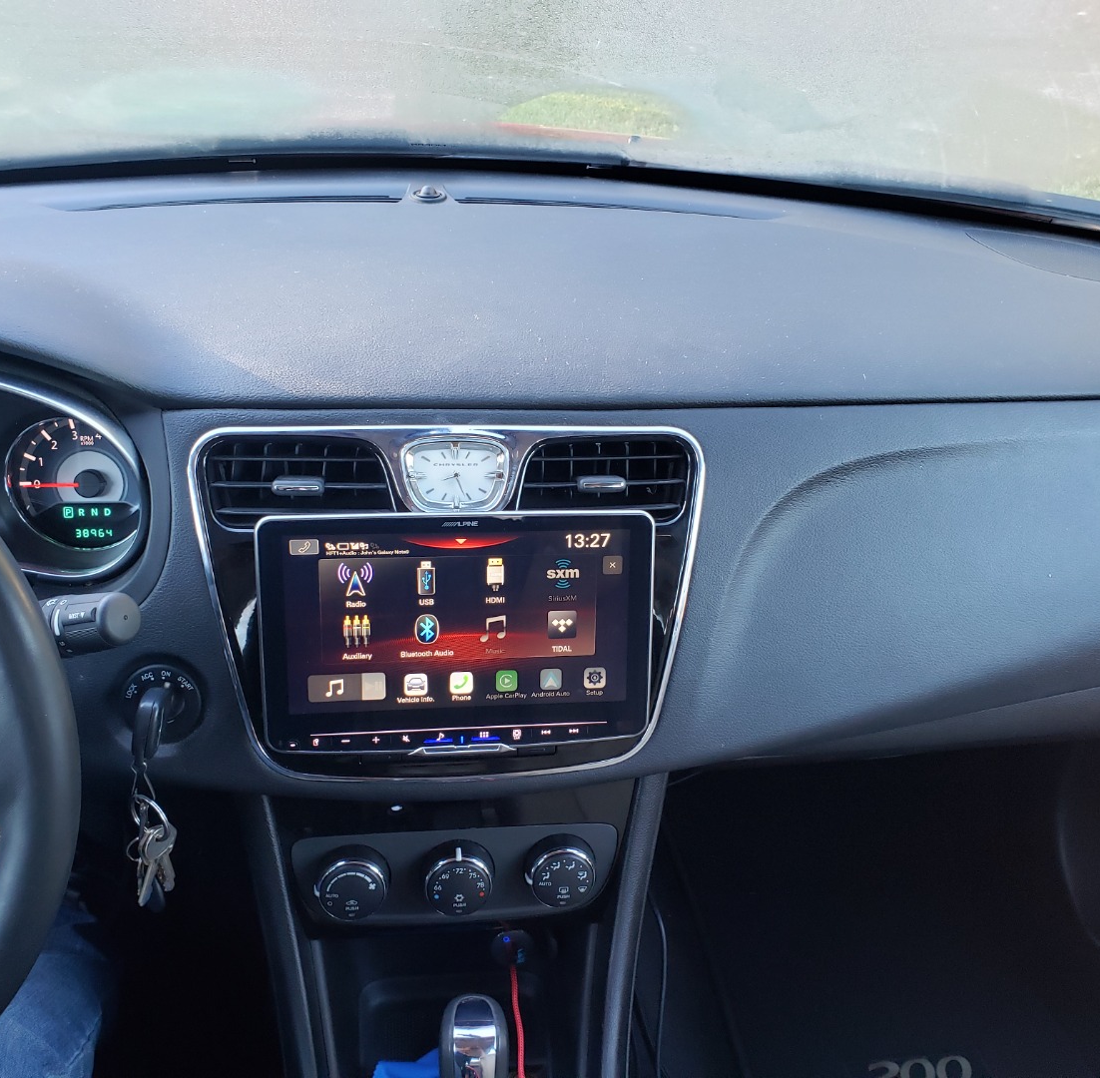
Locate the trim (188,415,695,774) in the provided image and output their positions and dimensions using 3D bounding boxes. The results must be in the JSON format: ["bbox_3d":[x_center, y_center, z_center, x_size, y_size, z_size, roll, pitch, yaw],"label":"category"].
[{"bbox_3d":[-0.058,0.046,0.671,0.305,0.241,0.035,-2,19,-6],"label":"trim"}]

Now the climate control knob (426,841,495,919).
[{"bbox_3d":[-0.062,0.234,0.742,0.046,0.046,0.022,-2,12,-6],"label":"climate control knob"}]

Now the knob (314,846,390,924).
[{"bbox_3d":[-0.136,0.236,0.738,0.048,0.047,0.022,-2,12,-6],"label":"knob"}]

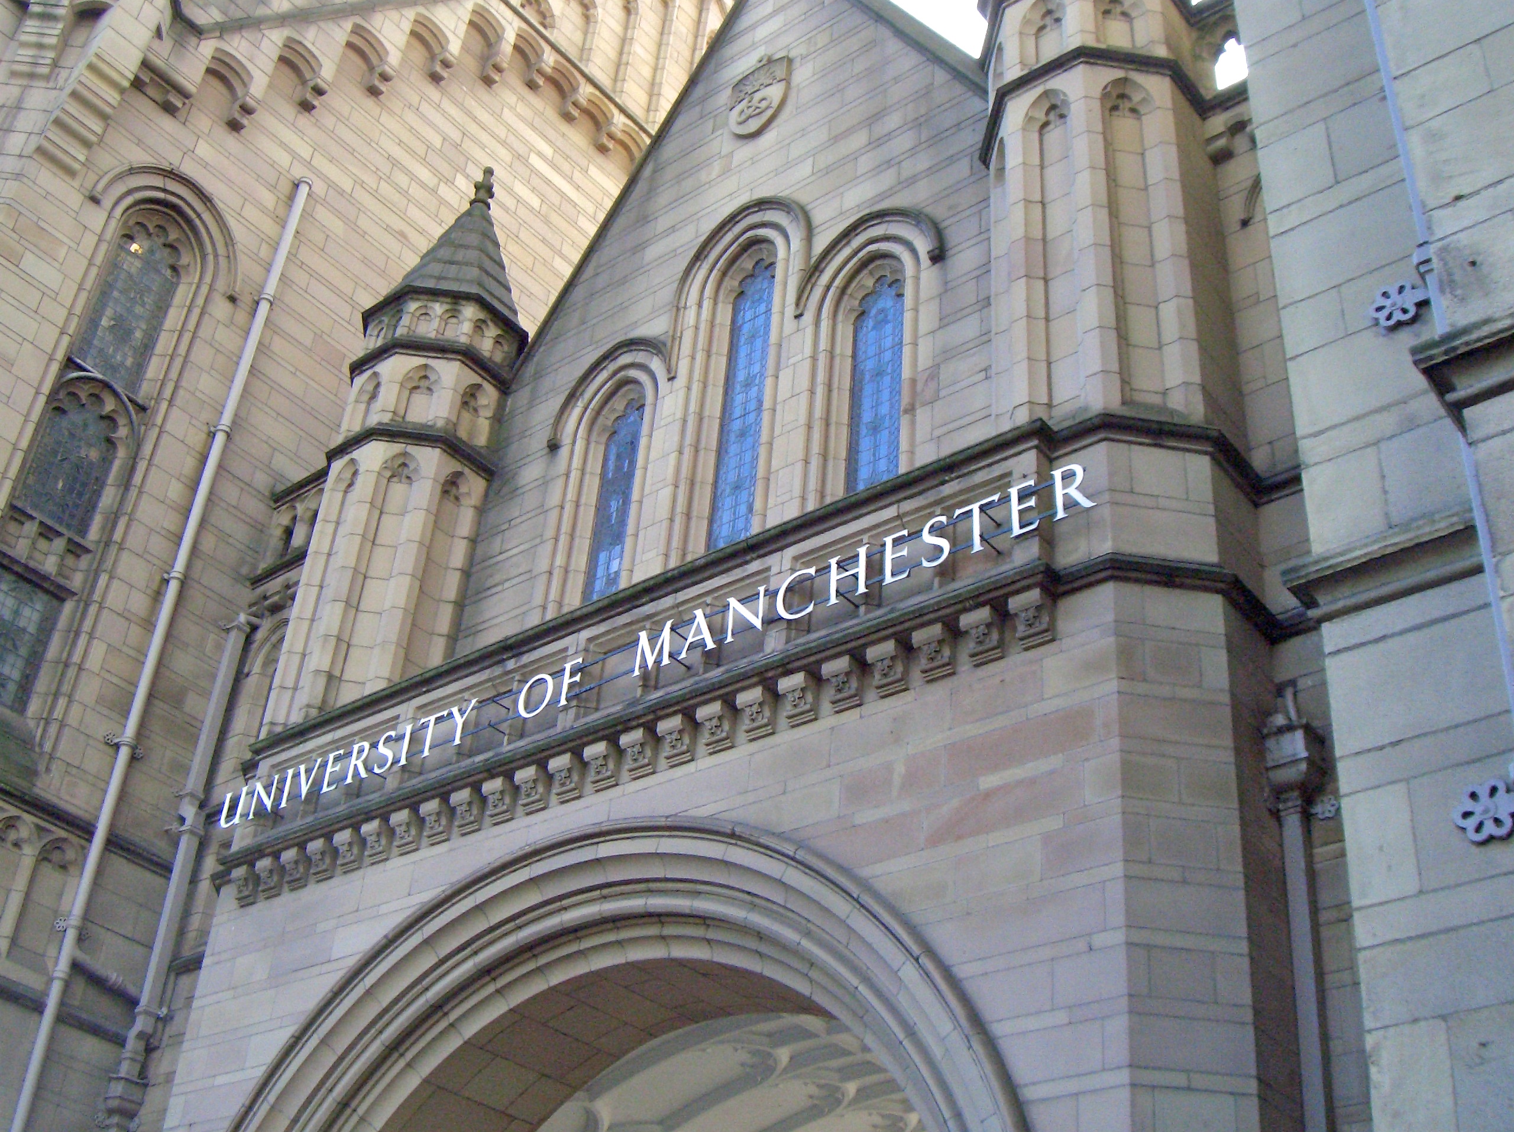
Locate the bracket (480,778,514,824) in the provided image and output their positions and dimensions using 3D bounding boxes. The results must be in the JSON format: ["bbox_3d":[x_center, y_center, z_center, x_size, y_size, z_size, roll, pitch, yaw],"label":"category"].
[{"bbox_3d":[-1.762,1.611,11.793,0.200,0.273,0.165,-22,-43,33],"label":"bracket"}]

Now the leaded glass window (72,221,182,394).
[{"bbox_3d":[-6.492,-2.798,17.817,0.150,2.184,0.779,-22,-43,33],"label":"leaded glass window"}]

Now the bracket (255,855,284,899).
[{"bbox_3d":[-3.716,2.374,12.979,0.203,0.251,0.151,-22,-42,35],"label":"bracket"}]

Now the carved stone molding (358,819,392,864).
[{"bbox_3d":[-2.773,2.017,12.505,0.200,0.273,0.165,-22,-43,33],"label":"carved stone molding"}]

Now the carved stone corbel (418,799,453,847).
[{"bbox_3d":[-2.267,1.814,12.149,0.200,0.273,0.165,-22,-43,33],"label":"carved stone corbel"}]

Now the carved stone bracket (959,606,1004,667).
[{"bbox_3d":[1.272,0.394,9.659,0.200,0.273,0.165,-22,-43,33],"label":"carved stone bracket"}]

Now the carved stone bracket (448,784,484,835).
[{"bbox_3d":[-2.015,1.713,11.971,0.200,0.273,0.165,-22,-43,33],"label":"carved stone bracket"}]

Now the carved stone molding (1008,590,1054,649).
[{"bbox_3d":[1.525,0.292,9.482,0.200,0.273,0.165,-22,-43,33],"label":"carved stone molding"}]

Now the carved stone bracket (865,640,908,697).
[{"bbox_3d":[0.733,0.578,9.584,0.203,0.251,0.151,-22,-42,35],"label":"carved stone bracket"}]

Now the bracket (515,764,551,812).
[{"bbox_3d":[-1.489,1.476,11.279,0.203,0.251,0.151,-22,-42,35],"label":"bracket"}]

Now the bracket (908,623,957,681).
[{"bbox_3d":[1.019,0.495,9.837,0.200,0.273,0.165,-22,-43,33],"label":"bracket"}]

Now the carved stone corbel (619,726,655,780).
[{"bbox_3d":[-0.751,1.176,10.717,0.203,0.251,0.151,-22,-42,35],"label":"carved stone corbel"}]

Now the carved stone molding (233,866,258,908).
[{"bbox_3d":[-4.037,2.525,13.394,0.200,0.273,0.165,-22,-43,33],"label":"carved stone molding"}]

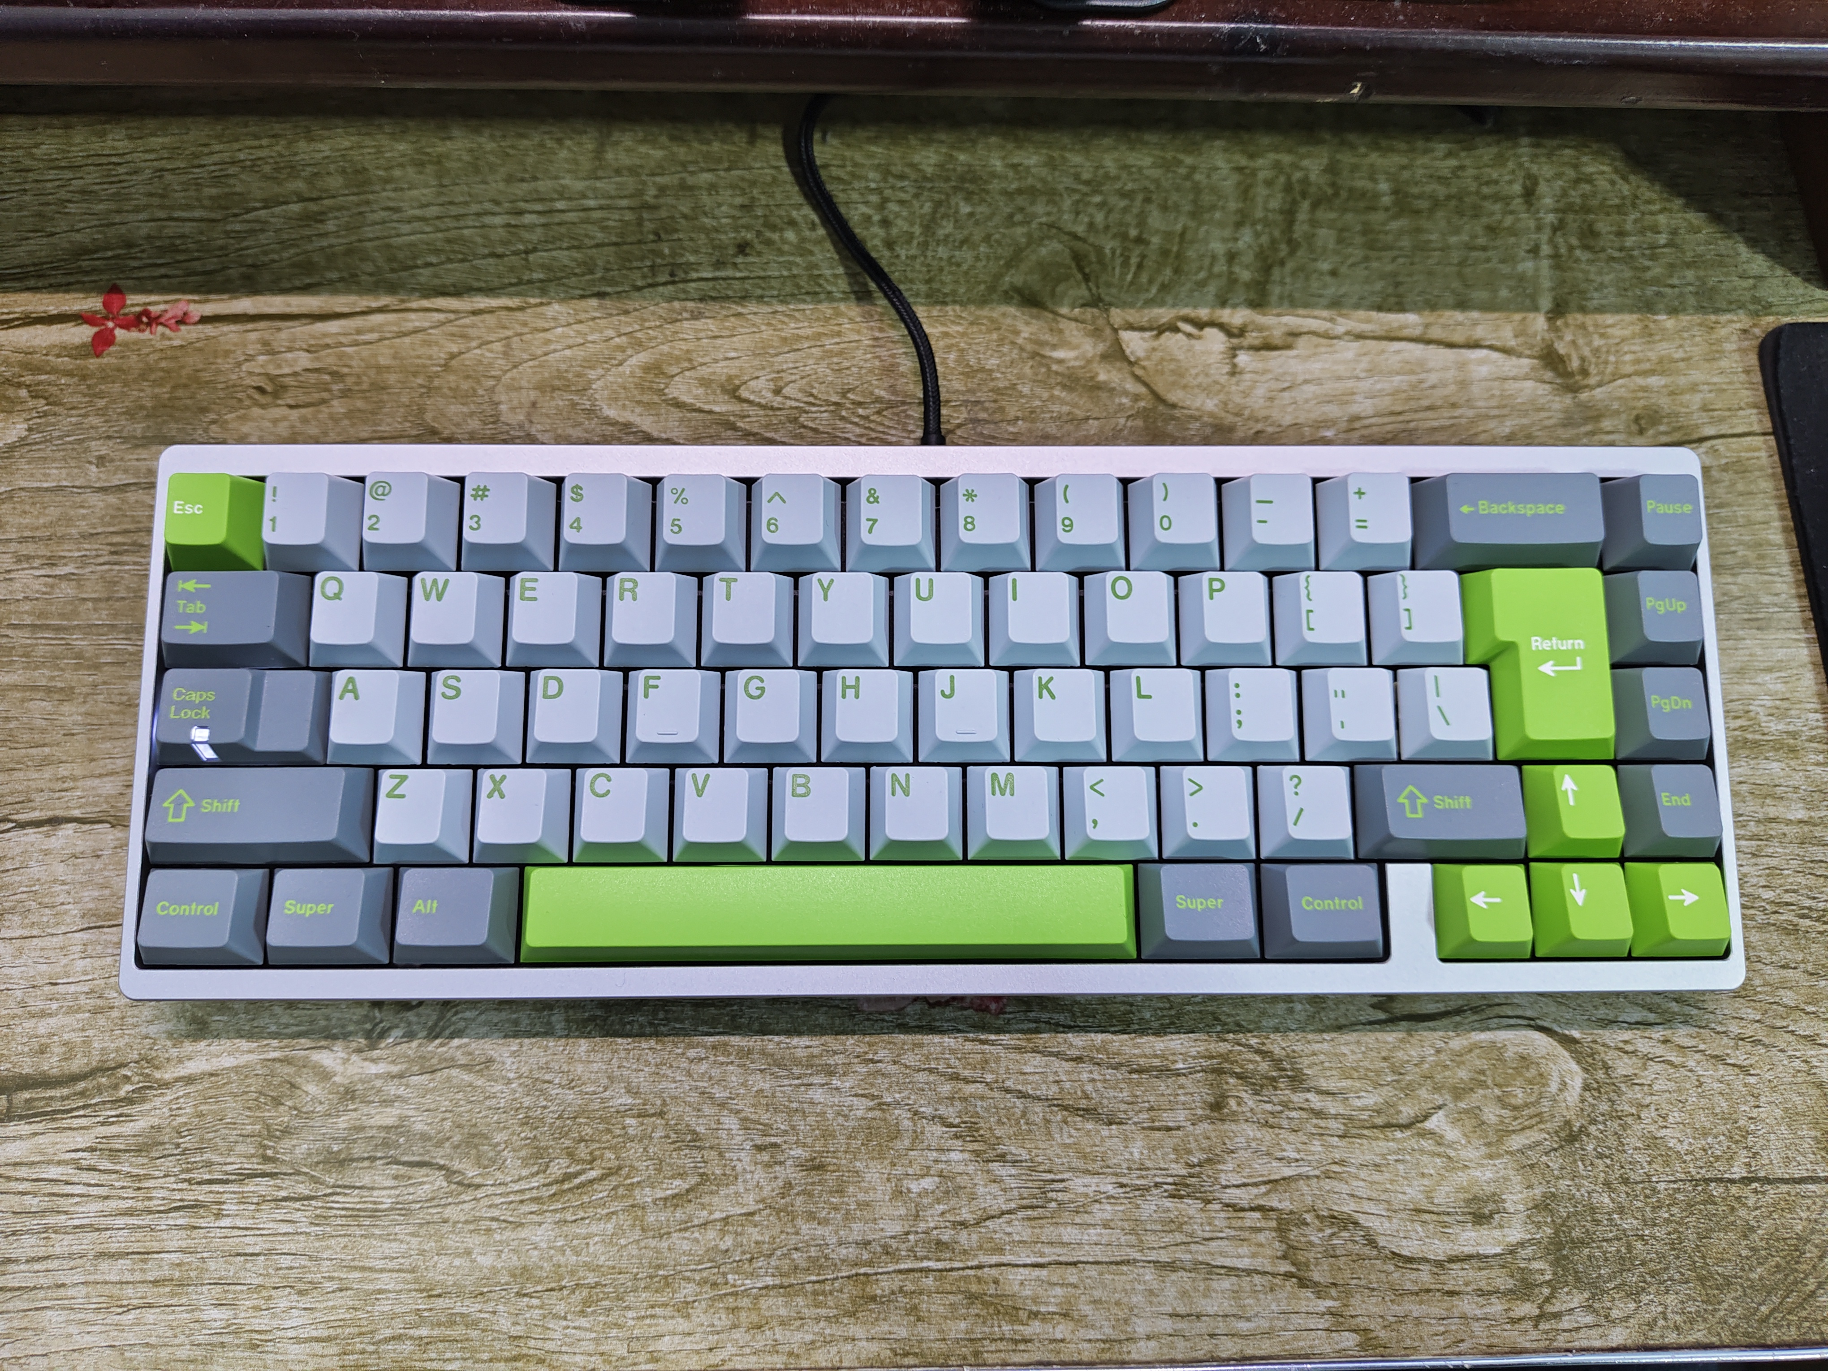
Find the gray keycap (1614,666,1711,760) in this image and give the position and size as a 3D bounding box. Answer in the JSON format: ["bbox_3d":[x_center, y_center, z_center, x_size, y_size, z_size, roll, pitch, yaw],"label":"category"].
[{"bbox_3d":[0.148,0.005,0.248,0.018,0.007,0.018,0,83,-1],"label":"gray keycap"}]

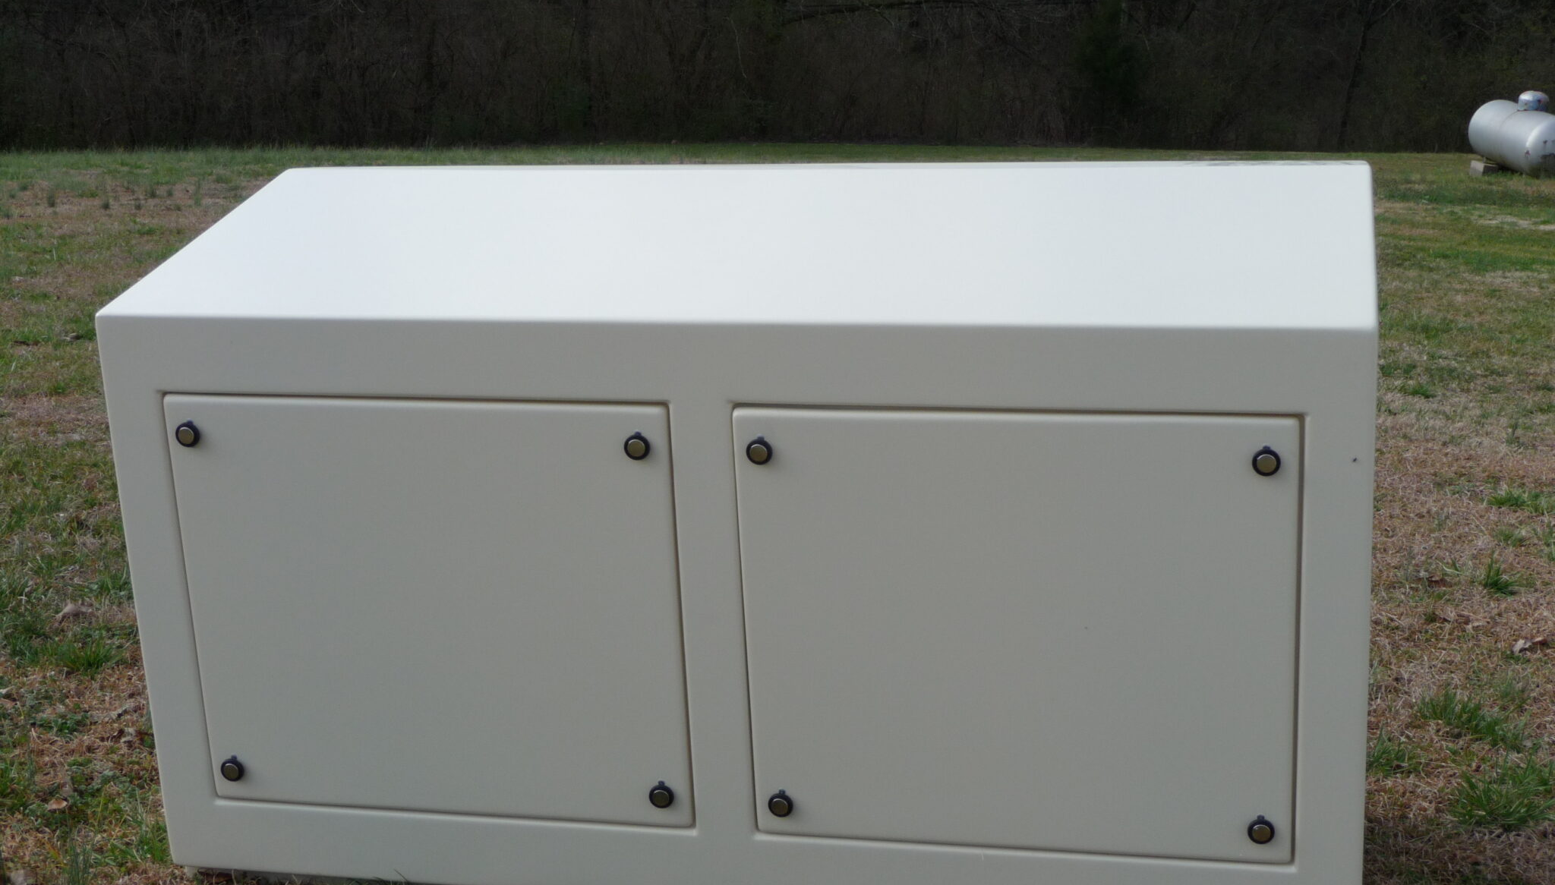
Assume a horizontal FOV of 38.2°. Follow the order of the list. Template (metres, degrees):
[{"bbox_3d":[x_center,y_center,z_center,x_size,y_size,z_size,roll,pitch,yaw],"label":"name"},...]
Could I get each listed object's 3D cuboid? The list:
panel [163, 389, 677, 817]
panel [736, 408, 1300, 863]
[{"bbox_3d":[-0.449,0.217,2.944,0.680,0.577,0.030,1,18,13],"label":"panel"},{"bbox_3d":[0.293,0.233,2.773,0.680,0.577,0.030,1,18,13],"label":"panel"}]

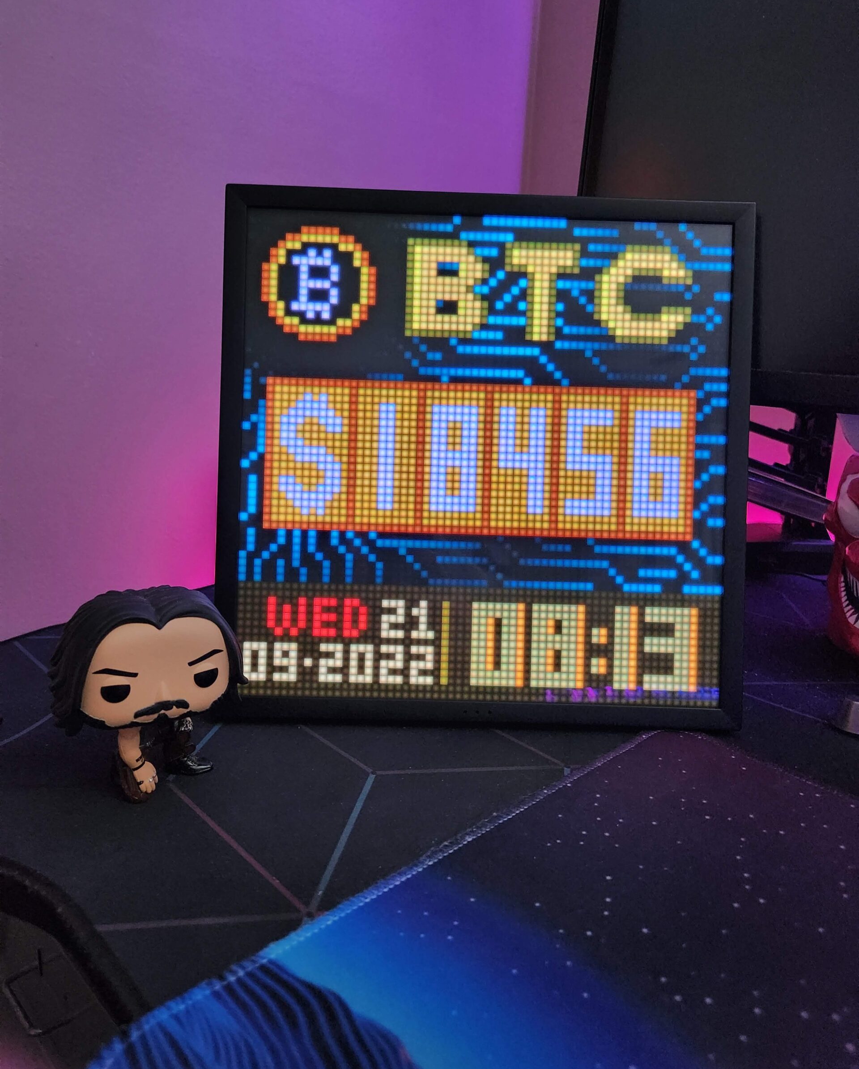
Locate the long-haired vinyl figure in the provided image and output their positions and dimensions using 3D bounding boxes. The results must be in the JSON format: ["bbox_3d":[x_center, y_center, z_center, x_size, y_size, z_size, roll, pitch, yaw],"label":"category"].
[{"bbox_3d":[-0.117,0.064,0.327,0.076,0.078,0.070,-8,20,-29],"label":"long-haired vinyl figure"}]

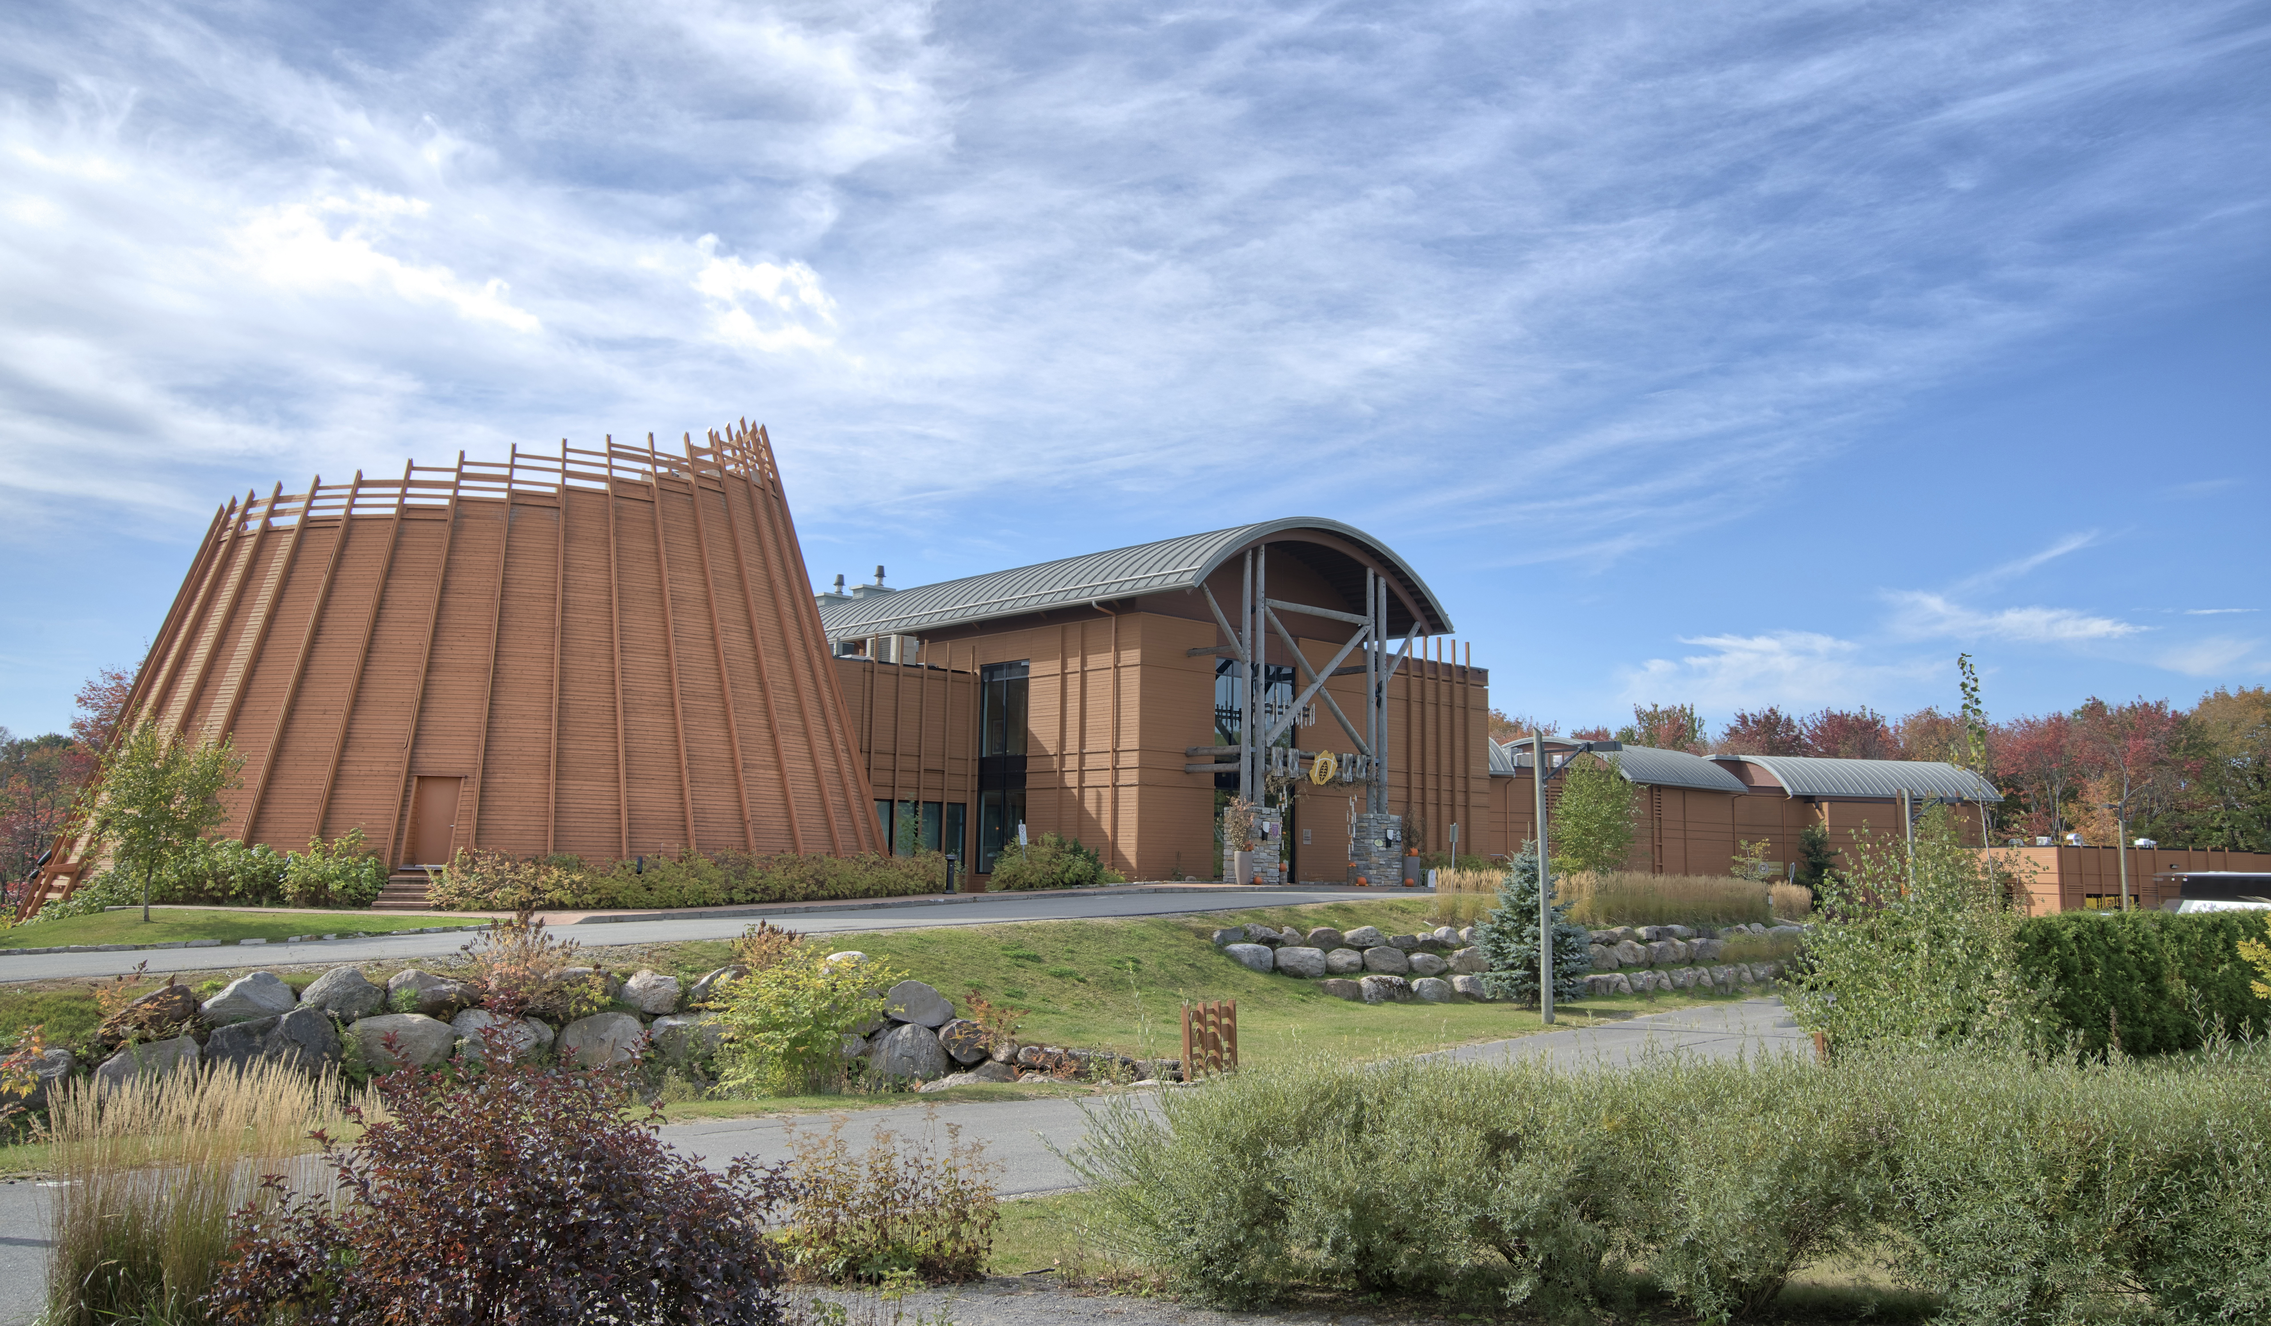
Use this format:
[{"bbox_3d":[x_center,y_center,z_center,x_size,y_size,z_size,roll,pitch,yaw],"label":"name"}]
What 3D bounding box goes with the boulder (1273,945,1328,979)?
[{"bbox_3d":[3.225,5.862,33.300,1.050,0.620,0.800,0,-7,3],"label":"boulder"}]

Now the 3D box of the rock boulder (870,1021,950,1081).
[{"bbox_3d":[-2.805,4.869,21.200,0.980,0.820,0.800,4,-8,-25],"label":"rock boulder"}]

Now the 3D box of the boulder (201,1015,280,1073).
[{"bbox_3d":[-10.697,4.569,20.400,0.920,0.660,0.850,2,-7,-14],"label":"boulder"}]

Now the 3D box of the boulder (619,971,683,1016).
[{"bbox_3d":[-5.403,3.691,19.000,0.700,0.510,0.550,3,-8,-20],"label":"boulder"}]

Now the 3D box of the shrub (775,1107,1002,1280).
[{"bbox_3d":[-1.558,3.392,10.800,1.390,1.010,1.150,1,-7,-4],"label":"shrub"}]

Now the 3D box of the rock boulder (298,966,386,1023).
[{"bbox_3d":[-9.823,4.099,21.100,1.060,0.660,0.850,2,-7,-12],"label":"rock boulder"}]

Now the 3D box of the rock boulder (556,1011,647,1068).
[{"bbox_3d":[-6.583,4.648,21.000,1.090,0.660,0.850,2,-7,-9],"label":"rock boulder"}]

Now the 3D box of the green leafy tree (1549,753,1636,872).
[{"bbox_3d":[15.557,5.407,58.000,3.000,4.700,3.000,-6,-10,45],"label":"green leafy tree"}]

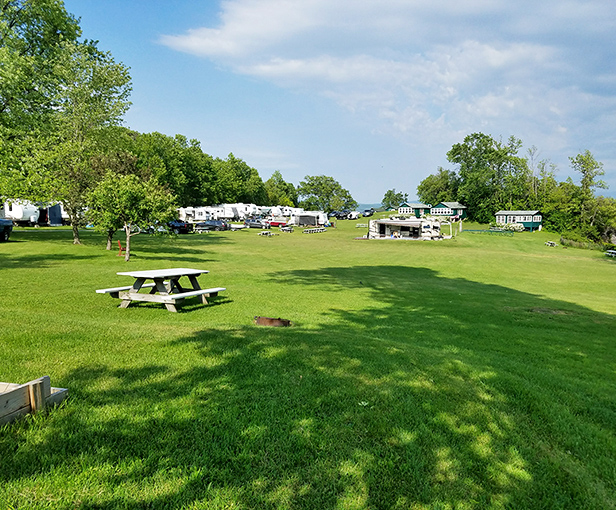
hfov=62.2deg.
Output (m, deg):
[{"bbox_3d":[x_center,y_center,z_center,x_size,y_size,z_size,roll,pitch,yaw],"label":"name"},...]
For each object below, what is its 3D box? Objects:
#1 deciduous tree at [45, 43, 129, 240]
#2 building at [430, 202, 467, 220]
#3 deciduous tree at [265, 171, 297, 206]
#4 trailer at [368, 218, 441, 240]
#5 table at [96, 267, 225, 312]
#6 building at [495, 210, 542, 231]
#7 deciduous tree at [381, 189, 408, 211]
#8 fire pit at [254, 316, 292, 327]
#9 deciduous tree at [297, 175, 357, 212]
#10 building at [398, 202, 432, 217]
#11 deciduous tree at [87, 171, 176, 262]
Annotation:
[{"bbox_3d":[-13.662,-6.877,31.500,5.600,12.400,5.600,0,6,0],"label":"deciduous tree"},{"bbox_3d":[28.887,-8.985,105.000,5.200,3.600,5.200,-5,8,-42],"label":"building"},{"bbox_3d":[-6.893,-15.414,128.000,7.800,11.300,7.800,0,6,0],"label":"deciduous tree"},{"bbox_3d":[14.319,-3.745,75.000,10.100,3.100,2.800,1,6,6],"label":"trailer"},{"bbox_3d":[-2.810,0.690,10.170,1.540,0.710,2.150,4,3,16],"label":"table"},{"bbox_3d":[39.569,-6.448,96.000,7.200,3.800,4.400,5,8,43],"label":"building"},{"bbox_3d":[25.406,-16.154,150.000,7.800,6.800,7.200,0,6,0],"label":"deciduous tree"},{"bbox_3d":[-0.612,1.198,9.200,0.640,0.170,0.640,4,3,0],"label":"fire pit"},{"bbox_3d":[4.818,-15.626,133.000,15.000,10.400,13.500,0,6,0],"label":"deciduous tree"},{"bbox_3d":[22.944,-9.583,109.000,5.600,3.300,4.500,-5,8,-42],"label":"building"},{"bbox_3d":[-8.053,-1.757,23.300,4.000,4.000,3.900,0,6,0],"label":"deciduous tree"}]

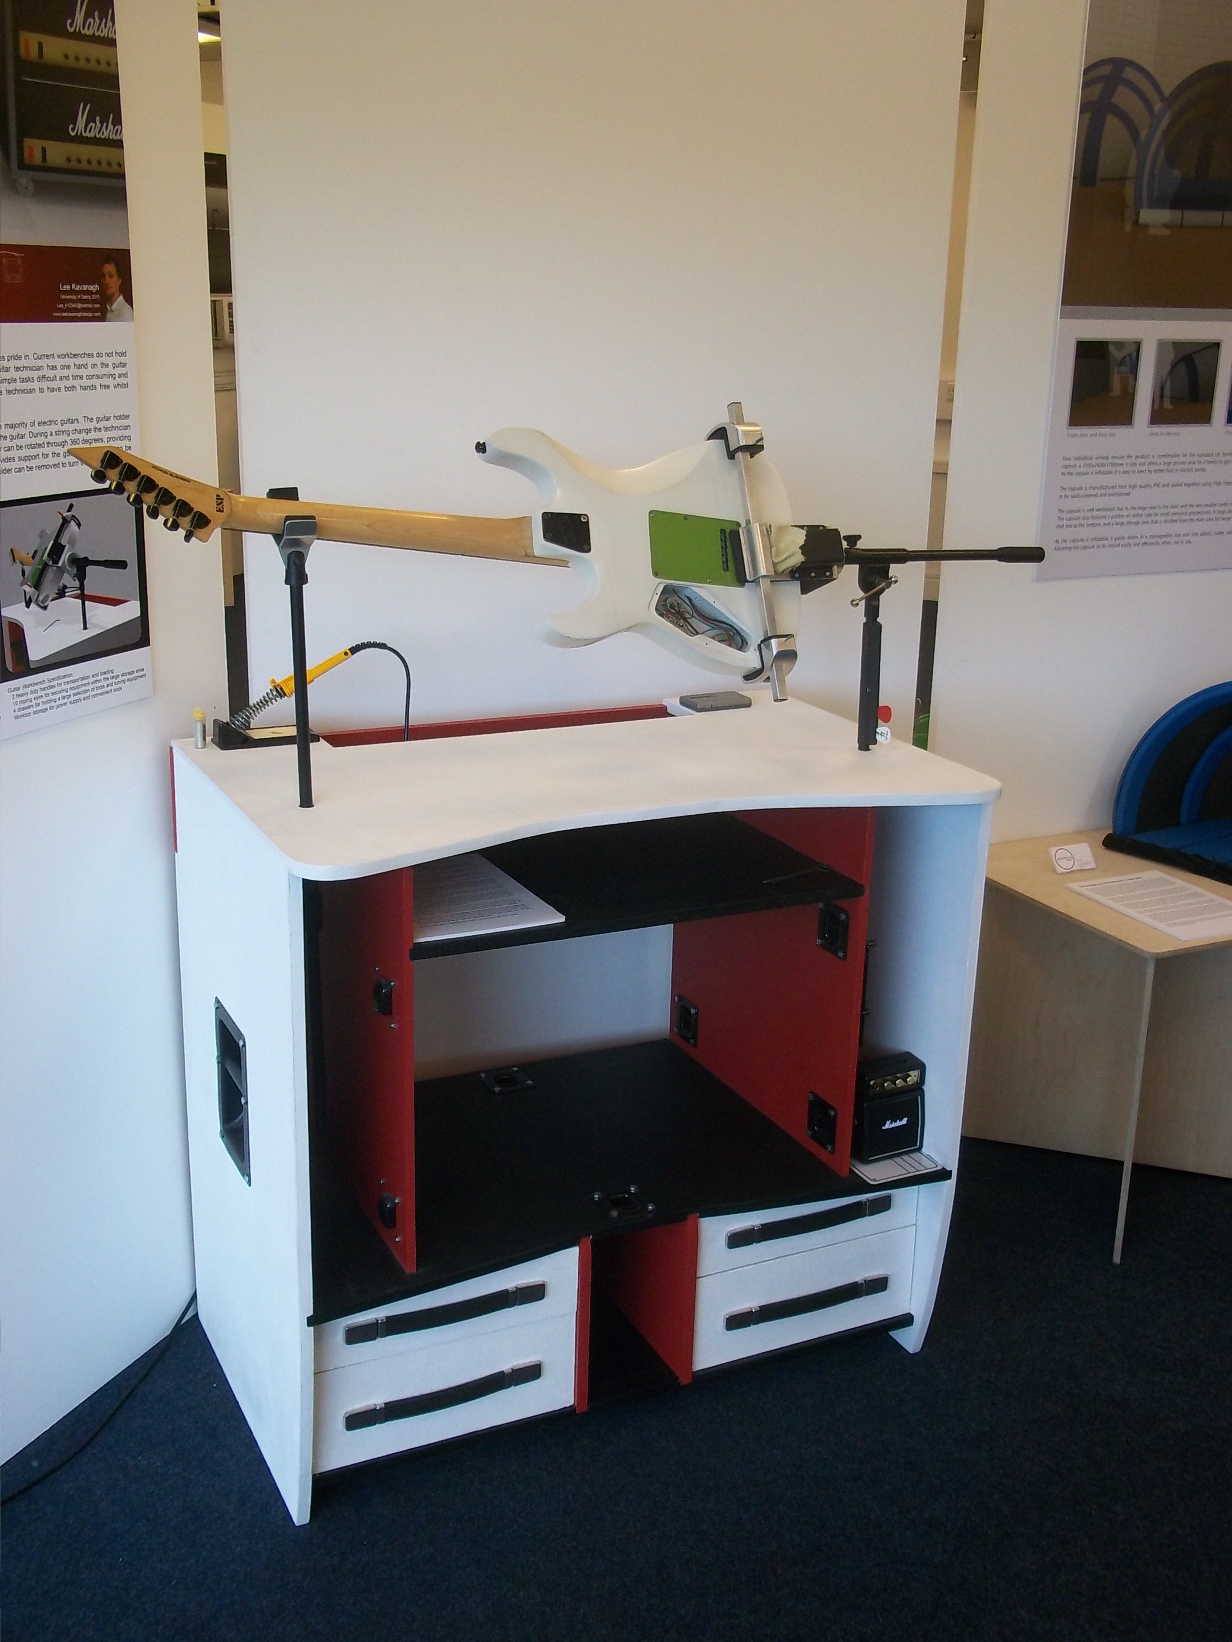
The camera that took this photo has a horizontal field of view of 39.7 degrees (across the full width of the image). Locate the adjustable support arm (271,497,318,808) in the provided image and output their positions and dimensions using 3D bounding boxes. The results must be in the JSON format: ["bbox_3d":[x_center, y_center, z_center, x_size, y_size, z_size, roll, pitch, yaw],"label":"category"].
[{"bbox_3d":[-0.382,-0.203,2.063,0.050,0.385,0.070,-6,19,-26],"label":"adjustable support arm"}]

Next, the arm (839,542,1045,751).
[{"bbox_3d":[0.465,-0.261,2.499,0.360,0.300,0.070,-6,19,-26],"label":"arm"}]

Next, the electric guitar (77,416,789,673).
[{"bbox_3d":[-0.176,-0.361,2.123,0.980,0.325,0.080,2,-9,-28],"label":"electric guitar"}]

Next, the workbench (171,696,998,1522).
[{"bbox_3d":[-0.055,0.363,2.494,1.000,0.925,0.630,-6,19,-26],"label":"workbench"}]

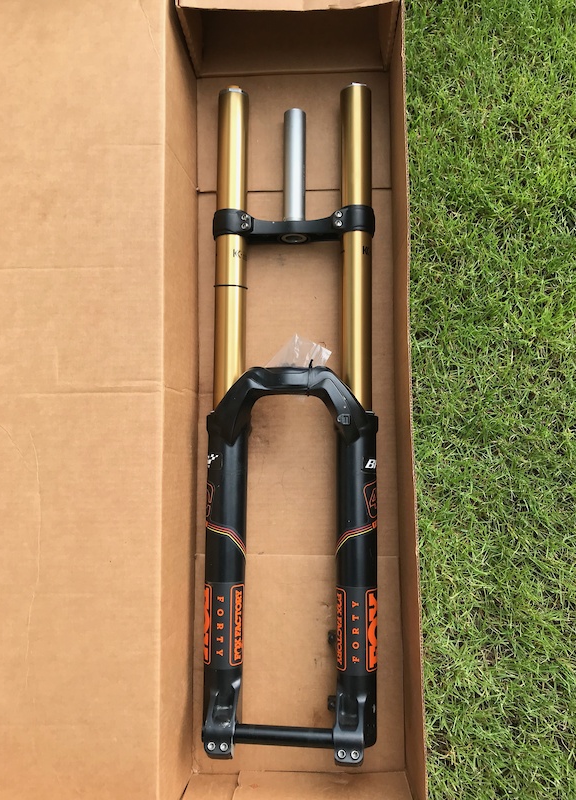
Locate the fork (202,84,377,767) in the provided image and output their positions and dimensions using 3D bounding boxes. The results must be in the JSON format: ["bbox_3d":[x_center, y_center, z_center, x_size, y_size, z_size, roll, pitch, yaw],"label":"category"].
[{"bbox_3d":[0.006,0.003,0.778,0.205,0.100,0.800,-1,84,7],"label":"fork"}]

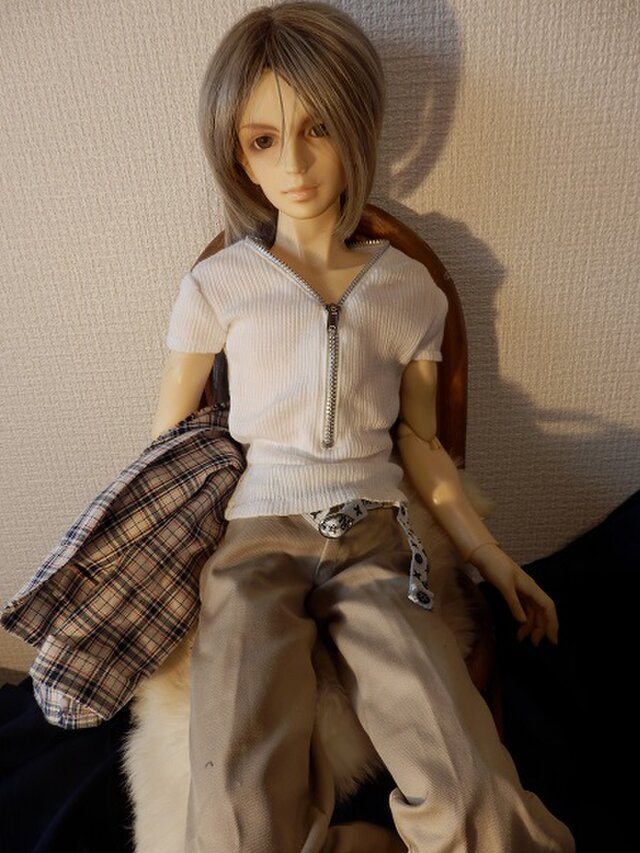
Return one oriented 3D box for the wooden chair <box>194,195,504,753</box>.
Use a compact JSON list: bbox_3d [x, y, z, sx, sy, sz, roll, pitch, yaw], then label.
[{"bbox_3d":[0.003,0.097,0.398,0.219,0.442,0.232,-3,25,3],"label":"wooden chair"}]

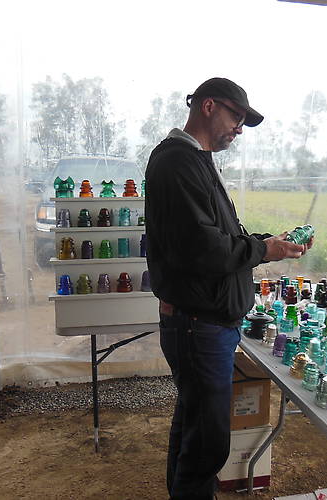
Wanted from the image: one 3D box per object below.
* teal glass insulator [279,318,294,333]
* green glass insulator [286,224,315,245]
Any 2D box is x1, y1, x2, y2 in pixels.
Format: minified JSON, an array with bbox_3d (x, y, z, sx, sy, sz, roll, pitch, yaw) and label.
[{"bbox_3d":[0.623,0.380,2.423,0.068,0.053,0.068,0,8,0],"label":"teal glass insulator"},{"bbox_3d":[0.508,-0.055,1.780,0.105,0.072,0.072,-26,0,-12],"label":"green glass insulator"}]

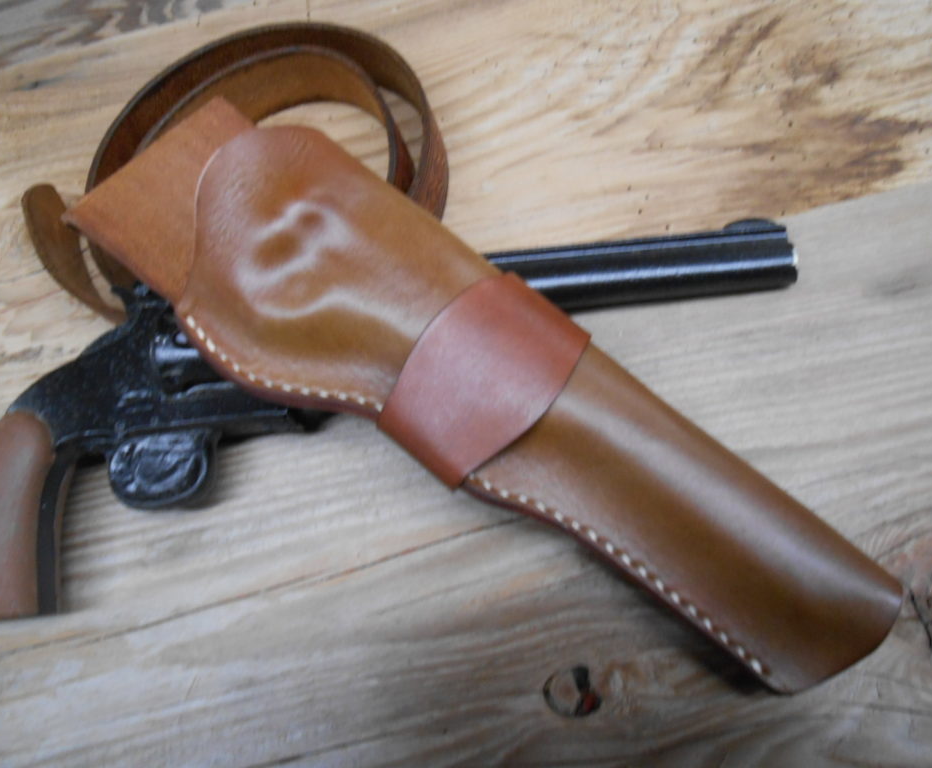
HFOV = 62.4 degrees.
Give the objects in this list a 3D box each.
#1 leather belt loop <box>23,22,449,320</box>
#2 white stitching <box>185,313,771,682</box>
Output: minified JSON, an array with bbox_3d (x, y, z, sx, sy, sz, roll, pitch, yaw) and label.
[{"bbox_3d":[-0.092,-0.083,0.319,0.163,0.032,0.136,-18,63,-9],"label":"leather belt loop"},{"bbox_3d":[0.000,0.032,0.246,0.215,0.010,0.018,31,66,7],"label":"white stitching"}]

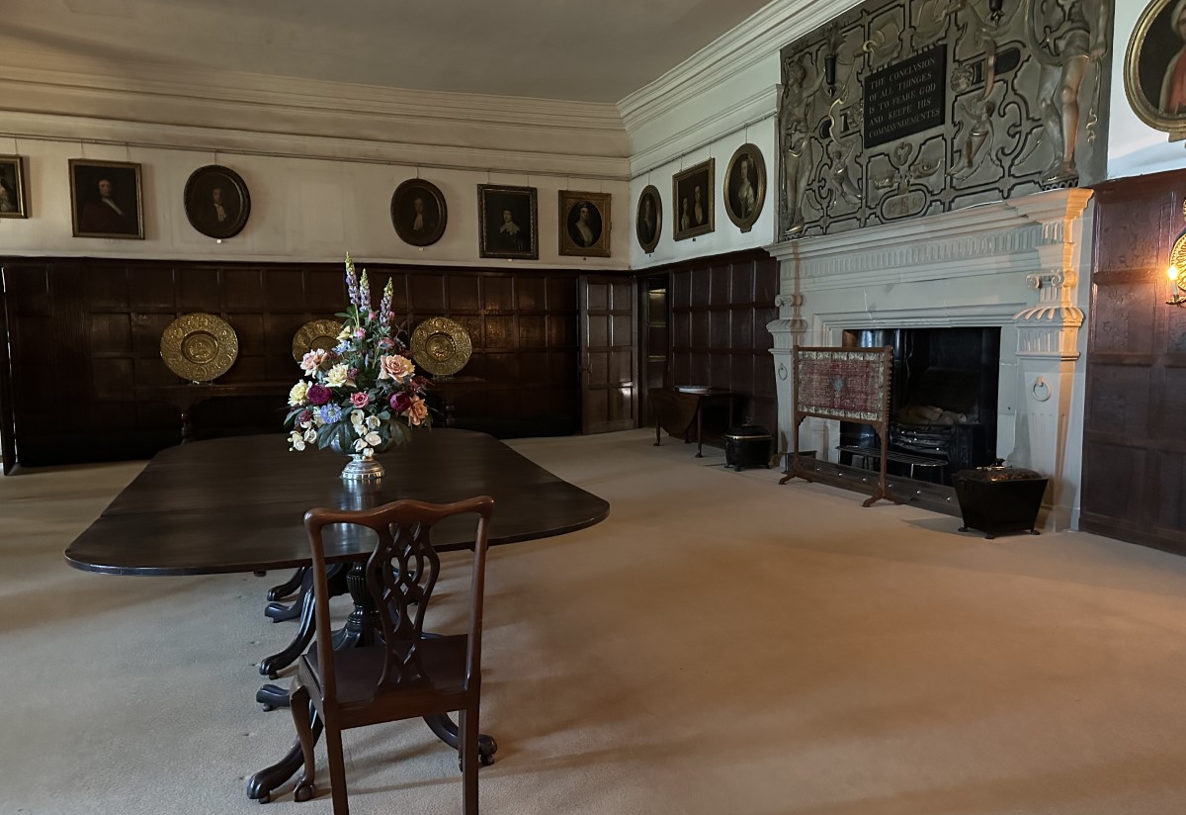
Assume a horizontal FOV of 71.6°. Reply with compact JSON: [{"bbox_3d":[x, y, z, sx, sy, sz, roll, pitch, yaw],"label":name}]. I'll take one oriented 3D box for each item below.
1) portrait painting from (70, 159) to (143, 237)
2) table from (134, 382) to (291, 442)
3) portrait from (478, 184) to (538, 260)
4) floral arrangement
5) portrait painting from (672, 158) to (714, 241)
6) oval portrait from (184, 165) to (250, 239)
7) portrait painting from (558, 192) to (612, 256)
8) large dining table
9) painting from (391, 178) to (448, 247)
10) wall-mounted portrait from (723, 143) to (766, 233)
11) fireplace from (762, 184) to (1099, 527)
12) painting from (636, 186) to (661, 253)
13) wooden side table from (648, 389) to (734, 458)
[{"bbox_3d":[-5.444,-2.321,9.237,0.715,0.845,0.070,-2,5,-22],"label":"portrait painting"},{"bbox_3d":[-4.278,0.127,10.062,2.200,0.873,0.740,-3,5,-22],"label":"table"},{"bbox_3d":[-1.204,-2.622,11.710,0.857,0.995,0.070,-3,5,-22],"label":"portrait"},{"bbox_3d":[-1.050,-0.219,3.681,0.593,0.926,0.533,-3,5,-22],"label":"floral arrangement"},{"bbox_3d":[1.294,-2.618,10.521,0.060,0.858,1.013,-3,5,-22],"label":"portrait painting"},{"bbox_3d":[-4.398,-2.399,9.652,0.700,0.845,0.070,-2,5,-22],"label":"oval portrait"},{"bbox_3d":[-0.126,-2.694,12.136,0.823,0.921,0.070,-3,5,-22],"label":"portrait painting"},{"bbox_3d":[-1.159,0.660,3.905,1.750,0.755,3.310,-2,5,-20],"label":"large dining table"},{"bbox_3d":[-2.225,-2.478,10.522,0.700,0.845,0.070,-2,5,-22],"label":"painting"},{"bbox_3d":[1.643,-2.370,8.904,0.070,0.930,0.750,-2,5,-22],"label":"wall-mounted portrait"},{"bbox_3d":[2.516,-0.408,7.027,0.420,2.292,3.486,-2,5,-22],"label":"fireplace"},{"bbox_3d":[0.815,-2.667,11.724,0.060,0.951,0.764,-3,5,-22],"label":"painting"},{"bbox_3d":[1.221,0.152,10.120,0.575,0.701,1.302,-3,5,-22],"label":"wooden side table"}]

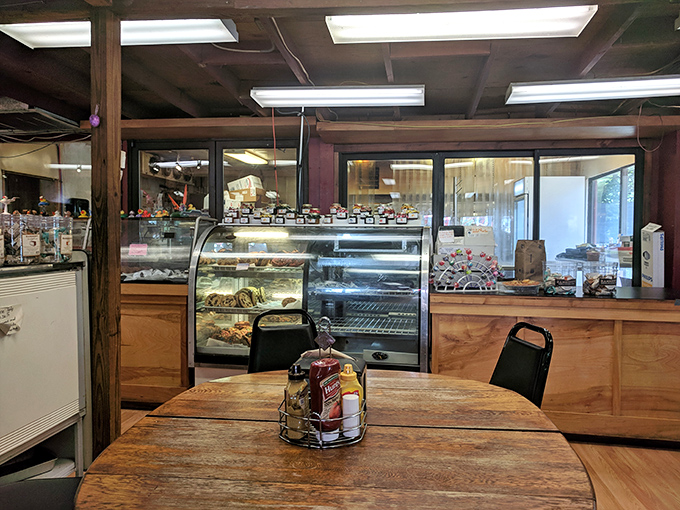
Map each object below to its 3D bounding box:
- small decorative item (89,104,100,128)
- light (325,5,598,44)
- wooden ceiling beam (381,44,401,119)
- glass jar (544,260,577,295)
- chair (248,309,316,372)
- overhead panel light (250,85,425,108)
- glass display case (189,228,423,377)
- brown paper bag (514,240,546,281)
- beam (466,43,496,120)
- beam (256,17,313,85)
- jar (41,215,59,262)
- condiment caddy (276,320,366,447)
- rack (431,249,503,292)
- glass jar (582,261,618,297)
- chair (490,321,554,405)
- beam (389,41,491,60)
[{"bbox_3d":[-1.252,-0.706,2.604,0.058,0.120,0.050,1,3,9],"label":"small decorative item"},{"bbox_3d":[0.563,-1.130,2.492,1.230,0.075,0.270,1,3,9],"label":"light"},{"bbox_3d":[0.356,-1.242,3.531,0.041,0.135,1.900,1,1,9],"label":"wooden ceiling beam"},{"bbox_3d":[1.441,0.154,3.337,0.168,0.205,0.165,1,2,9],"label":"glass jar"},{"bbox_3d":[-0.195,0.715,2.148,0.440,0.890,0.540,0,3,-16],"label":"chair"},{"bbox_3d":[-0.002,-1.161,3.734,1.230,0.080,0.270,1,3,9],"label":"overhead panel light"},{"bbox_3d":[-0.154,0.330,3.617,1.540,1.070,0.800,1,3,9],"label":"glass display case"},{"bbox_3d":[1.430,0.055,3.832,0.210,0.325,0.140,1,3,9],"label":"brown paper bag"},{"bbox_3d":[0.967,-1.231,3.433,0.040,0.135,1.900,1,1,9],"label":"beam"},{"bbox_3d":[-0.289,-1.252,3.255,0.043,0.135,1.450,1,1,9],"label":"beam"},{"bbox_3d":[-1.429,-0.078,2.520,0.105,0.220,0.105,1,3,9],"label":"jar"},{"bbox_3d":[-0.038,0.309,1.316,0.204,0.297,0.205,1,2,9],"label":"condiment caddy"},{"bbox_3d":[0.848,0.106,3.470,0.450,0.275,0.170,1,2,1],"label":"rack"},{"bbox_3d":[1.675,0.159,3.294,0.168,0.205,0.165,1,2,9],"label":"glass jar"},{"bbox_3d":[0.541,0.731,2.022,0.540,0.890,0.440,0,3,-18],"label":"chair"},{"bbox_3d":[0.581,-1.231,2.963,0.574,0.130,0.046,1,1,9],"label":"beam"}]

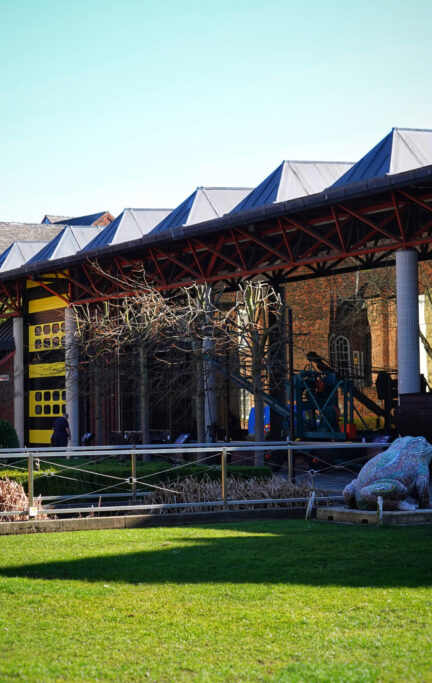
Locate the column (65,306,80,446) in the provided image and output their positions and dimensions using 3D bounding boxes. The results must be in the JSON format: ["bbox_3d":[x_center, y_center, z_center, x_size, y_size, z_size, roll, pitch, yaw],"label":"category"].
[{"bbox_3d":[-5.493,1.594,54.348,0.540,5.803,0.540,-1,-3,0],"label":"column"}]

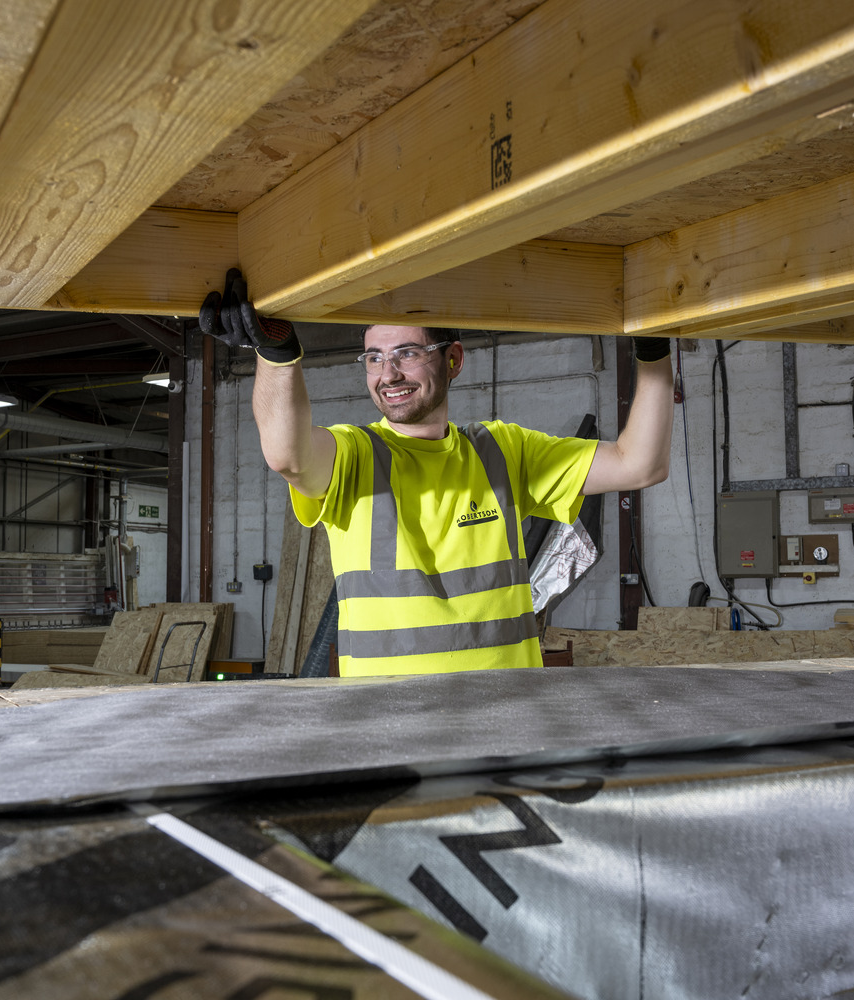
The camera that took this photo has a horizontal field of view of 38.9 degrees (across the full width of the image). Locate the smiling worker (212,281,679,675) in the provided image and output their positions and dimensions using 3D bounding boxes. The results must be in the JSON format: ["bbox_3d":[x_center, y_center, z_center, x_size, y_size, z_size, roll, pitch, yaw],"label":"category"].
[{"bbox_3d":[0.045,0.442,2.340,0.960,1.830,0.460,2,-5,-21],"label":"smiling worker"}]

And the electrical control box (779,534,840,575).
[{"bbox_3d":[2.736,0.399,8.693,0.427,0.296,0.100,-3,-5,28],"label":"electrical control box"}]

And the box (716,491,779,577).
[{"bbox_3d":[2.372,0.262,8.885,0.423,0.615,0.130,-3,-5,28],"label":"box"}]

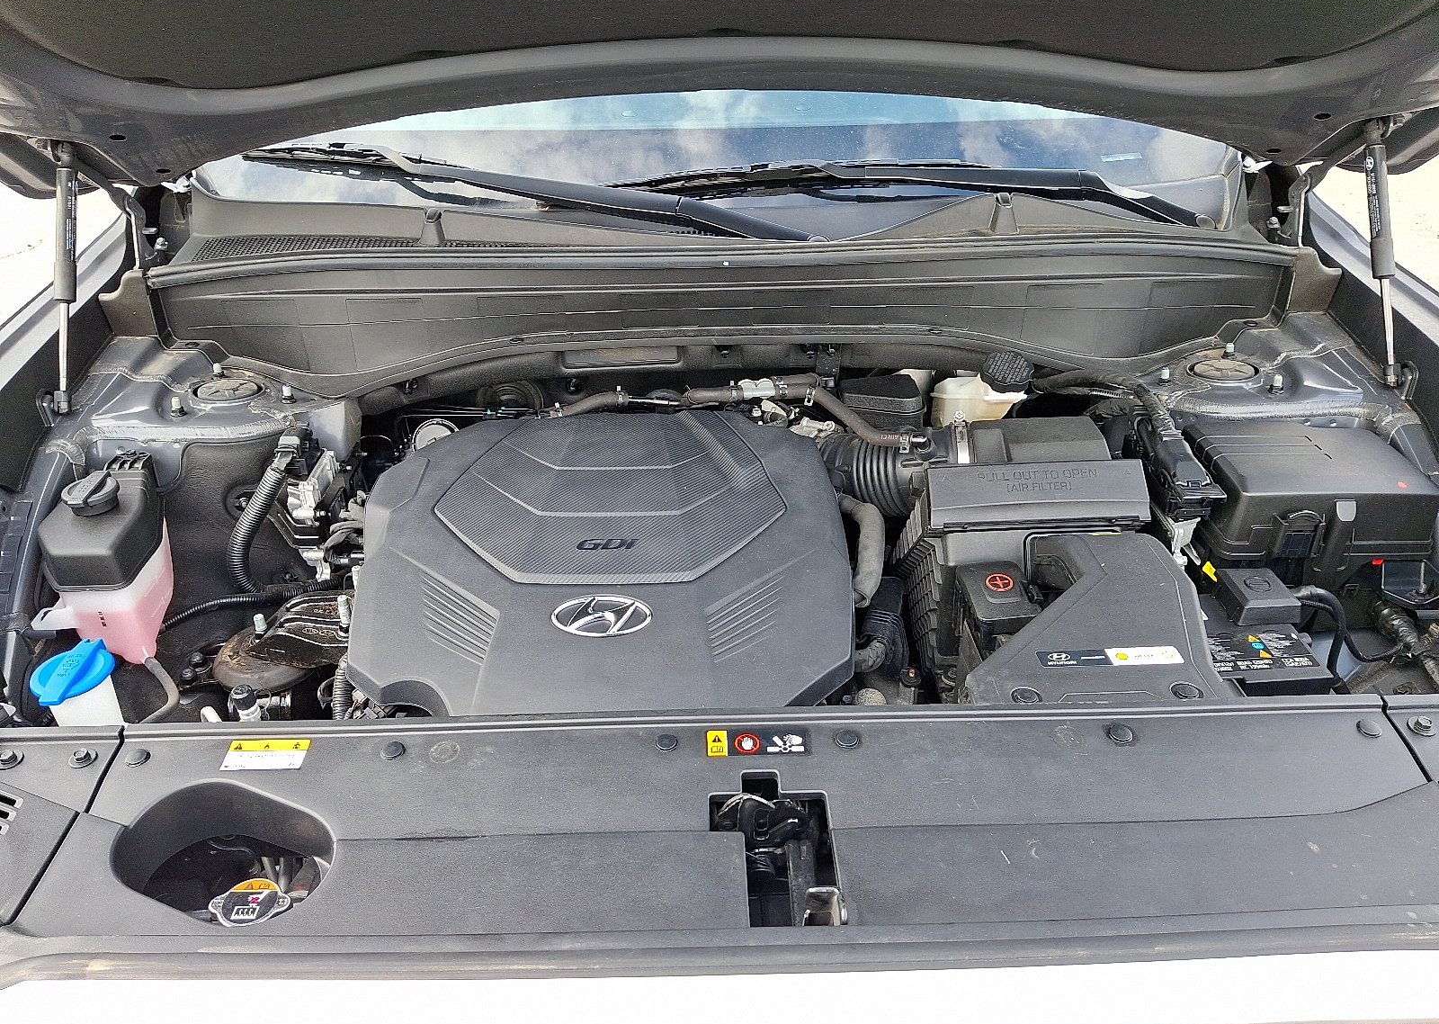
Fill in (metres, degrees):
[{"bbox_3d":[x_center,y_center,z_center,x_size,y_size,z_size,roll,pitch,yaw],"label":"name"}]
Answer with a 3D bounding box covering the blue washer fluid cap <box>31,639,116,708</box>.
[{"bbox_3d":[-0.557,0.139,0.897,0.068,0.034,0.076,-1,33,0],"label":"blue washer fluid cap"}]

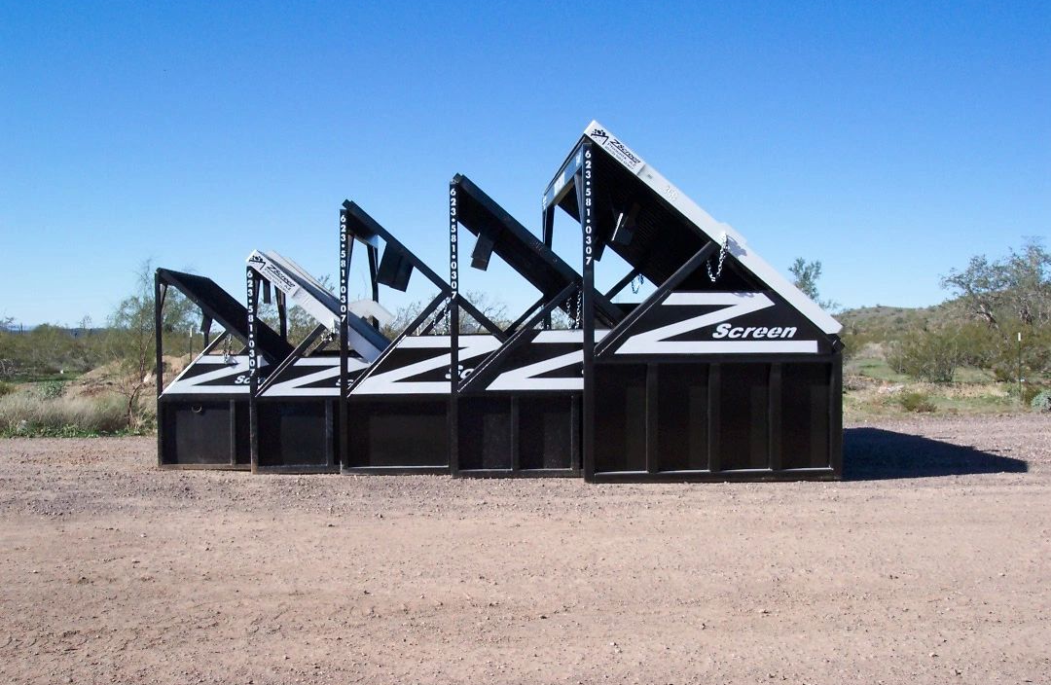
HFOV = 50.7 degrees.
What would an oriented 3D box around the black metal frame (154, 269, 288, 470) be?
[{"bbox_3d":[-3.316,0.283,13.218,1.517,2.196,2.192,0,0,-2],"label":"black metal frame"}]

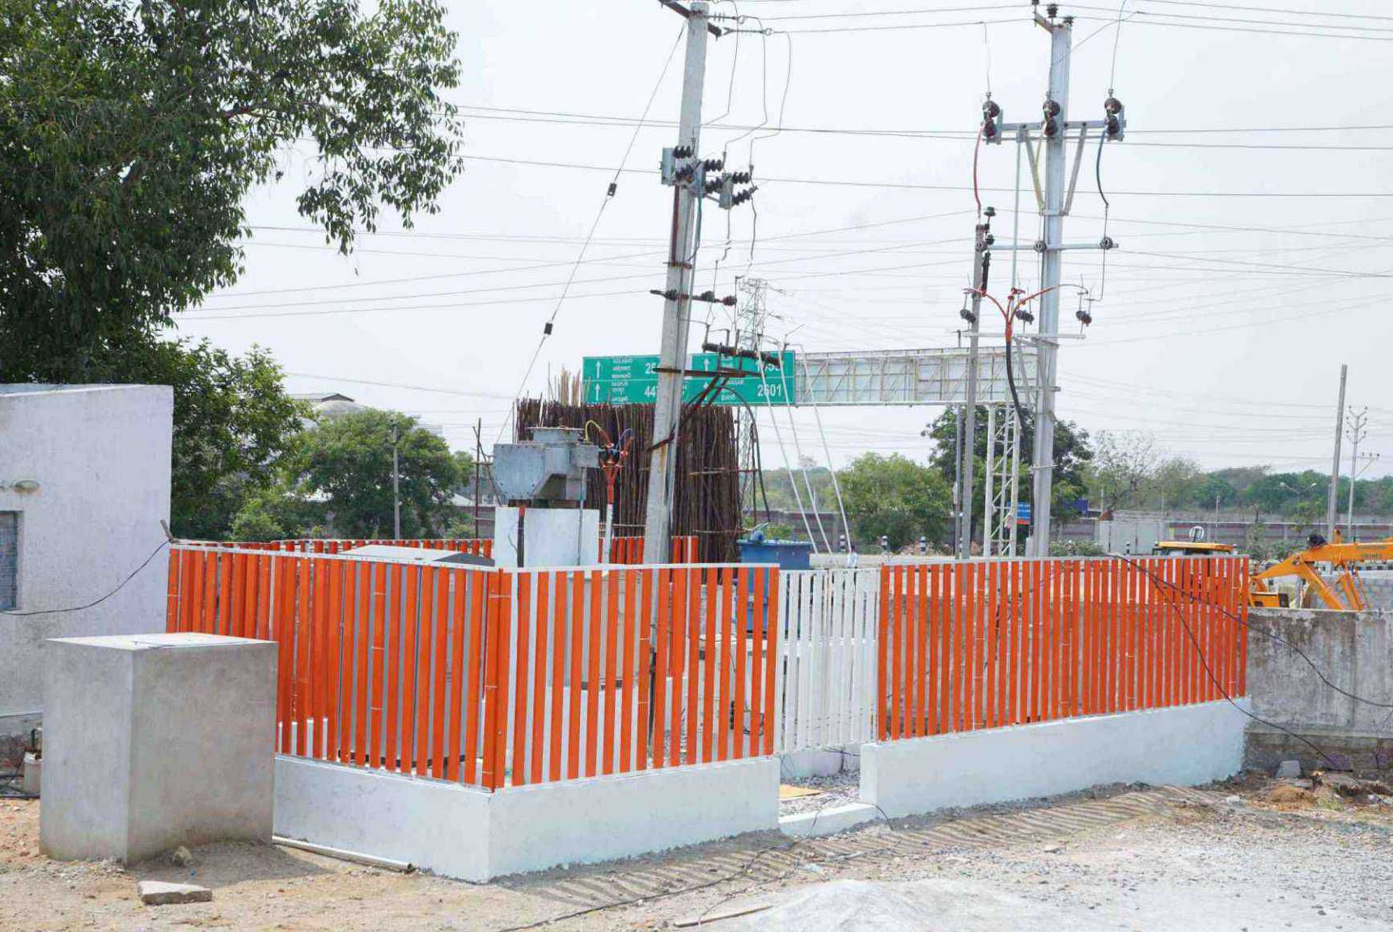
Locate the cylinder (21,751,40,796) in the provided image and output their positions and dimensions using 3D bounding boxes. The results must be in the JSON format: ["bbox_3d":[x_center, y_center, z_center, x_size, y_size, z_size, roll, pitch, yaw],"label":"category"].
[{"bbox_3d":[-4.608,2.147,14.141,0.205,0.305,0.205,1,-1,42],"label":"cylinder"}]

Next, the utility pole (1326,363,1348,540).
[{"bbox_3d":[24.428,-0.208,77.000,0.250,7.450,0.250,4,-1,0],"label":"utility pole"}]

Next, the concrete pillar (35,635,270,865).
[{"bbox_3d":[-3.128,1.627,11.805,0.800,1.180,1.030,1,-1,38],"label":"concrete pillar"}]

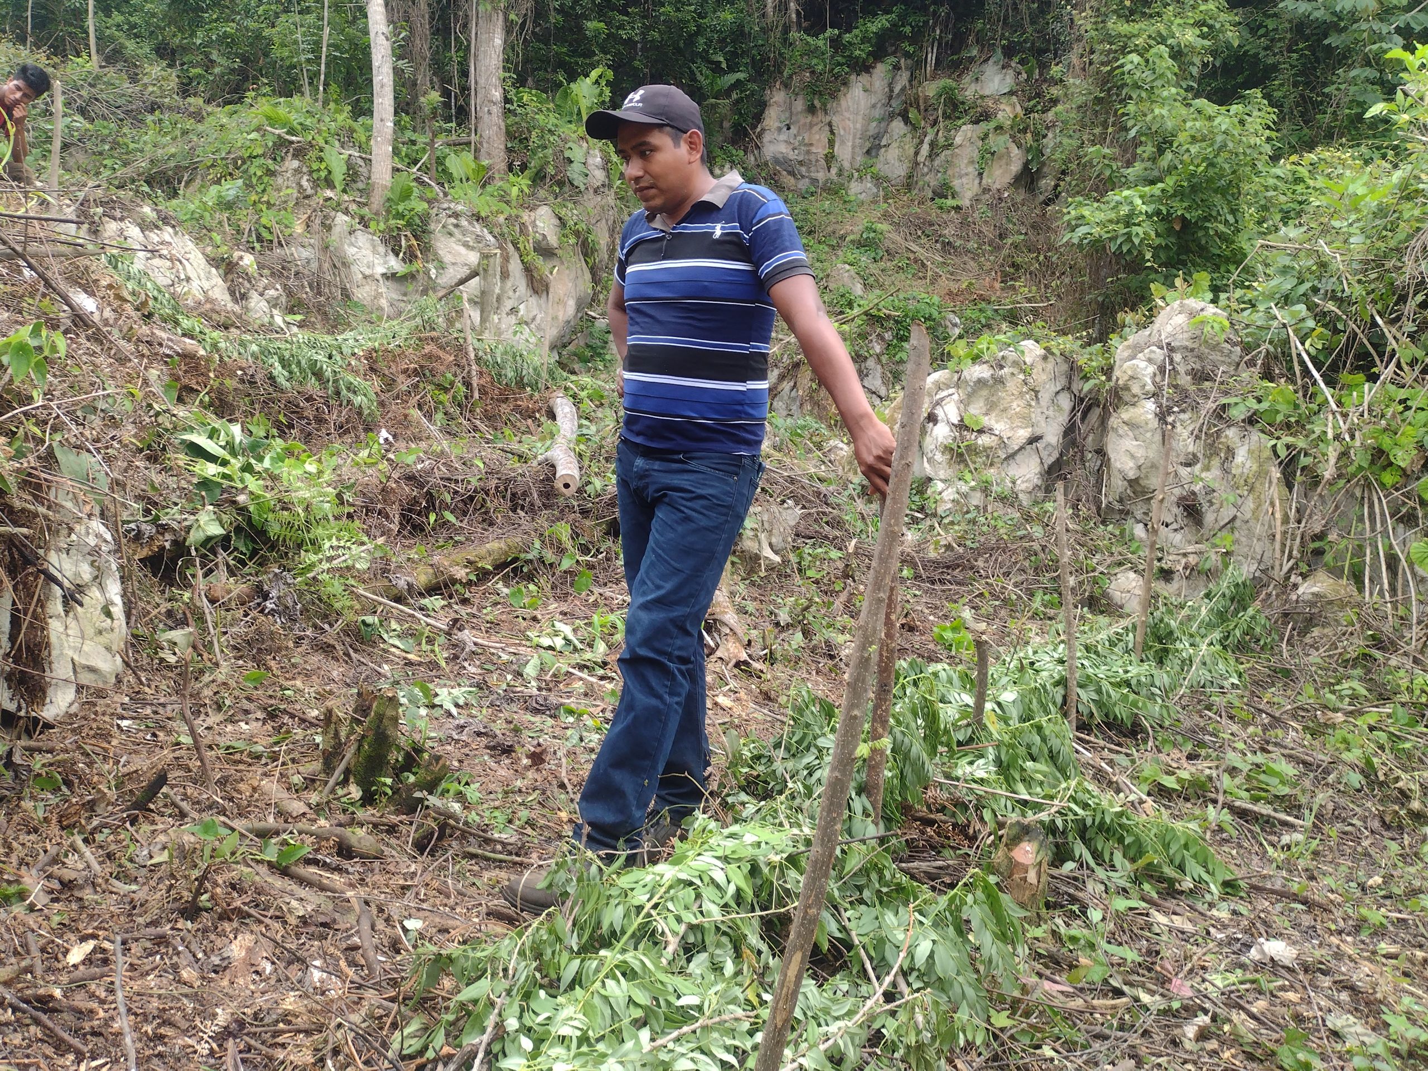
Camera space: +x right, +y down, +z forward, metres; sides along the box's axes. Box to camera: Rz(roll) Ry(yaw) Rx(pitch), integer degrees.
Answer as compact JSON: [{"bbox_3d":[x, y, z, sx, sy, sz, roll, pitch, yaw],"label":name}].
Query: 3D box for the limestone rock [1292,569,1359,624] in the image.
[{"bbox_3d":[3.351,0.339,6.100,0.350,0.260,0.280,4,8,29],"label":"limestone rock"}]

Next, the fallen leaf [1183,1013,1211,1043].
[{"bbox_3d":[0.847,0.862,1.950,0.050,0.030,0.045,0,7,0],"label":"fallen leaf"}]

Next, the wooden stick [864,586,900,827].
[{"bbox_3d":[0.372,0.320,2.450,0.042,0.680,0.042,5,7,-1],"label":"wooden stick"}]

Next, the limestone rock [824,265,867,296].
[{"bbox_3d":[1.353,-2.632,11.500,0.400,0.310,0.320,0,7,0],"label":"limestone rock"}]

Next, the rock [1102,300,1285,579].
[{"bbox_3d":[2.495,-0.520,5.800,0.850,1.350,0.750,3,7,23],"label":"rock"}]

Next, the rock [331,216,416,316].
[{"bbox_3d":[-2.241,-1.773,7.300,0.540,0.620,0.450,-2,7,-17],"label":"rock"}]

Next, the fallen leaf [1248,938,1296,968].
[{"bbox_3d":[1.088,0.805,2.168,0.090,0.030,0.060,3,7,28],"label":"fallen leaf"}]

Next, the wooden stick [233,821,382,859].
[{"bbox_3d":[-0.927,0.678,2.518,0.340,0.055,0.065,2,7,18],"label":"wooden stick"}]

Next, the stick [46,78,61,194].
[{"bbox_3d":[-3.368,-2.024,5.700,0.045,0.620,0.045,5,7,-1],"label":"stick"}]

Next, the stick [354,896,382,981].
[{"bbox_3d":[-0.670,0.763,2.152,0.040,0.040,0.270,-3,7,-22],"label":"stick"}]

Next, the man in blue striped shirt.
[{"bbox_3d":[-0.031,-0.091,2.306,0.570,1.680,0.650,-6,9,-40],"label":"man in blue striped shirt"}]

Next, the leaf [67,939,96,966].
[{"bbox_3d":[-1.157,0.752,2.038,0.042,0.020,0.068,1,7,12],"label":"leaf"}]

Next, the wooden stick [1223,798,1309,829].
[{"bbox_3d":[1.528,0.770,3.090,0.220,0.025,0.025,12,13,36],"label":"wooden stick"}]

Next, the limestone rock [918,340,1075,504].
[{"bbox_3d":[1.694,-0.668,6.700,0.870,0.930,0.700,2,7,14],"label":"limestone rock"}]

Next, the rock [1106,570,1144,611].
[{"bbox_3d":[2.141,0.288,5.800,0.200,0.200,0.190,3,7,20],"label":"rock"}]

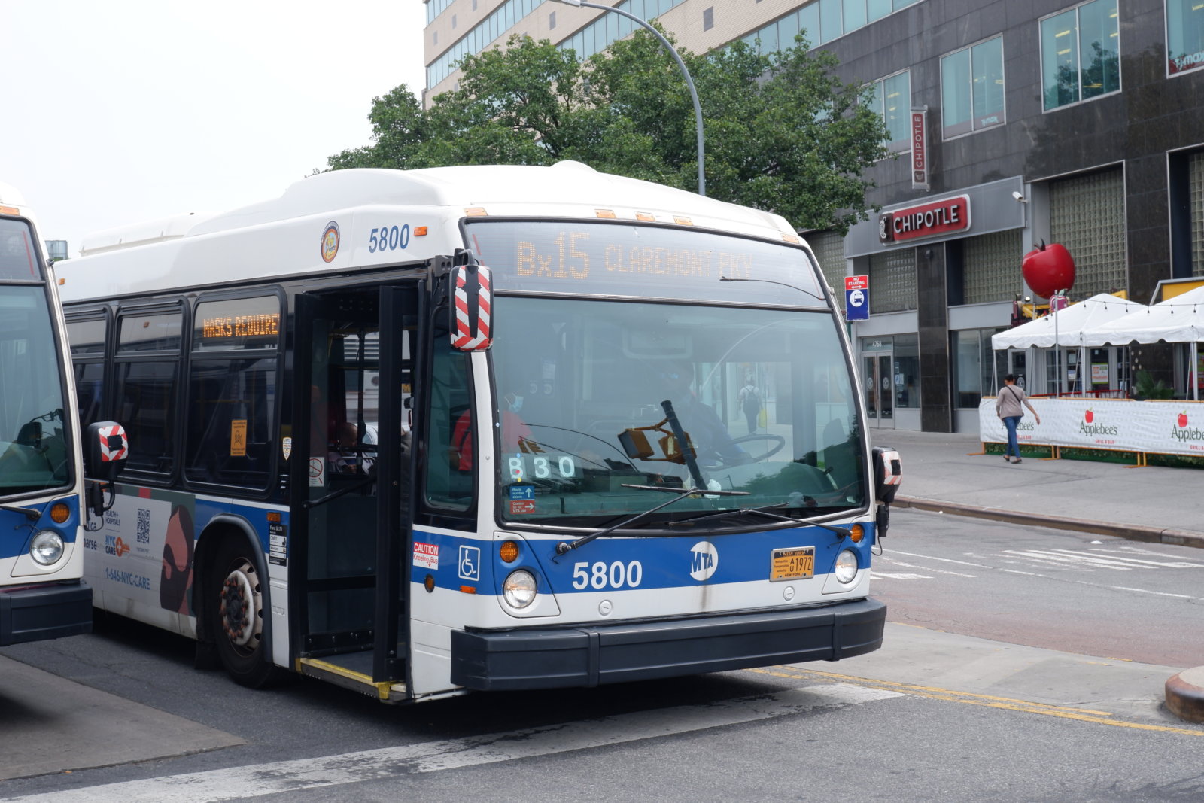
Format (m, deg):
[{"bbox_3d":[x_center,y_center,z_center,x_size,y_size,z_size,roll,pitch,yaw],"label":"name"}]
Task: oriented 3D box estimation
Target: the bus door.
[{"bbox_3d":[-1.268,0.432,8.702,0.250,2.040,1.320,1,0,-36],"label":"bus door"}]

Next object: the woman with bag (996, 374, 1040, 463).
[{"bbox_3d":[7.625,0.311,30.700,0.660,1.630,0.450,-2,0,-18],"label":"woman with bag"}]

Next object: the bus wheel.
[{"bbox_3d":[-1.999,1.210,9.921,0.300,0.980,0.980,1,0,-36],"label":"bus wheel"}]

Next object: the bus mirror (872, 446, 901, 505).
[{"bbox_3d":[1.598,0.418,9.421,0.130,0.330,0.200,1,0,38],"label":"bus mirror"}]

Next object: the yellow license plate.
[{"bbox_3d":[0.999,0.853,8.773,0.310,0.165,0.020,1,0,-39],"label":"yellow license plate"}]

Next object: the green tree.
[{"bbox_3d":[0.220,-3.400,38.000,11.500,9.400,9.000,-2,0,3],"label":"green tree"}]

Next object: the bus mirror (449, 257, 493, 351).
[{"bbox_3d":[-0.602,-0.448,7.704,0.200,0.420,0.140,1,0,-11],"label":"bus mirror"}]

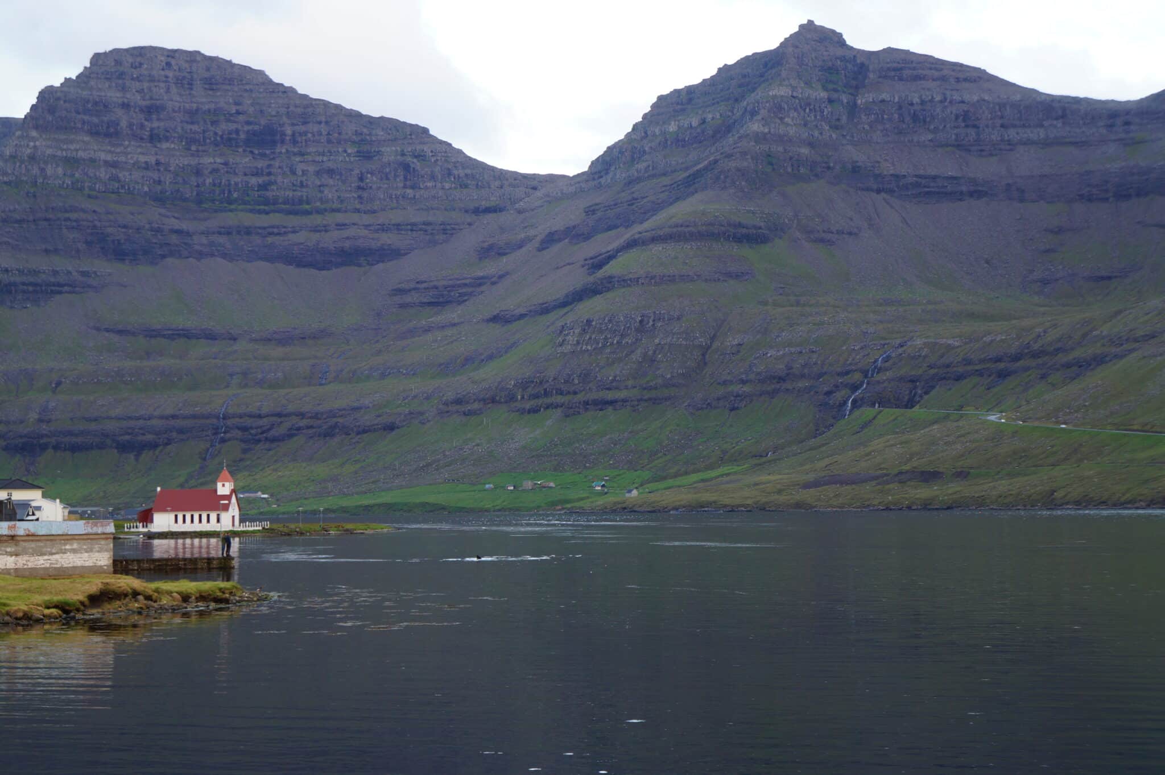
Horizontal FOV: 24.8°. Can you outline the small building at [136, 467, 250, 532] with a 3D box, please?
[{"bbox_3d":[-65.020,18.290,437.000,15.800,10.500,7.200,-1,-3,7],"label":"small building"}]

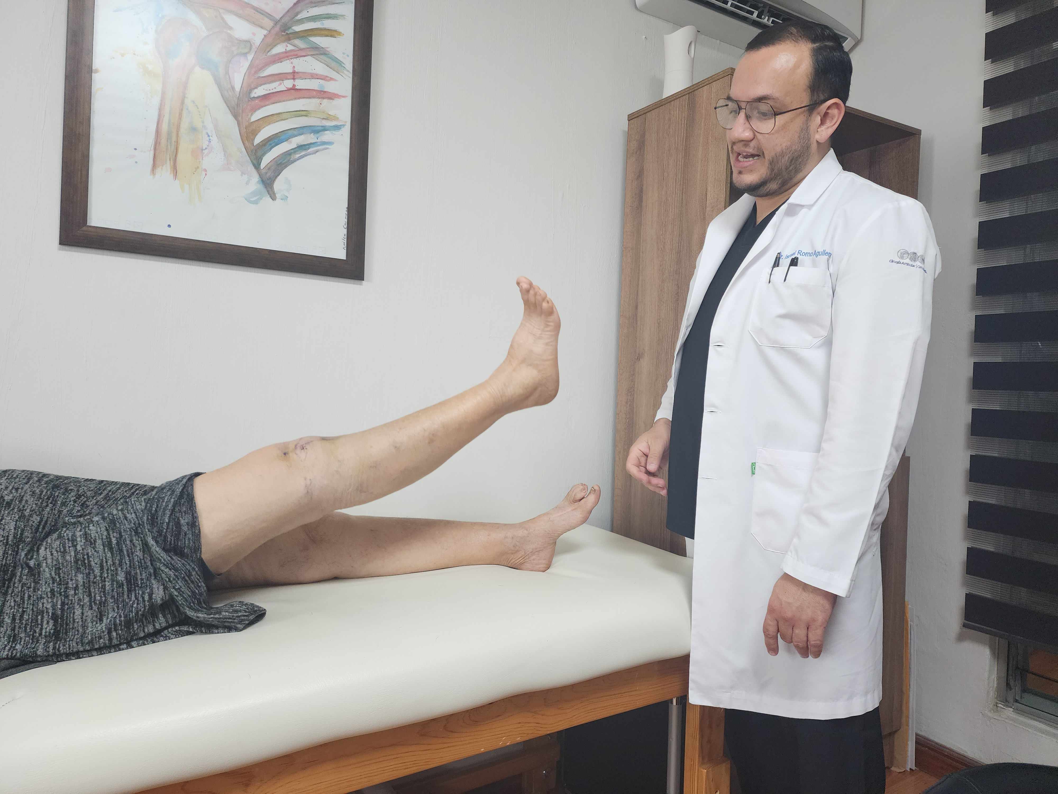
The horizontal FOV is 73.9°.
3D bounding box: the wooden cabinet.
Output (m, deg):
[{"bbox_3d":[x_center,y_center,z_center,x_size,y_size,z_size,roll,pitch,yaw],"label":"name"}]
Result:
[{"bbox_3d":[0.673,0.154,2.009,0.752,1.850,0.394,1,2,-30],"label":"wooden cabinet"}]

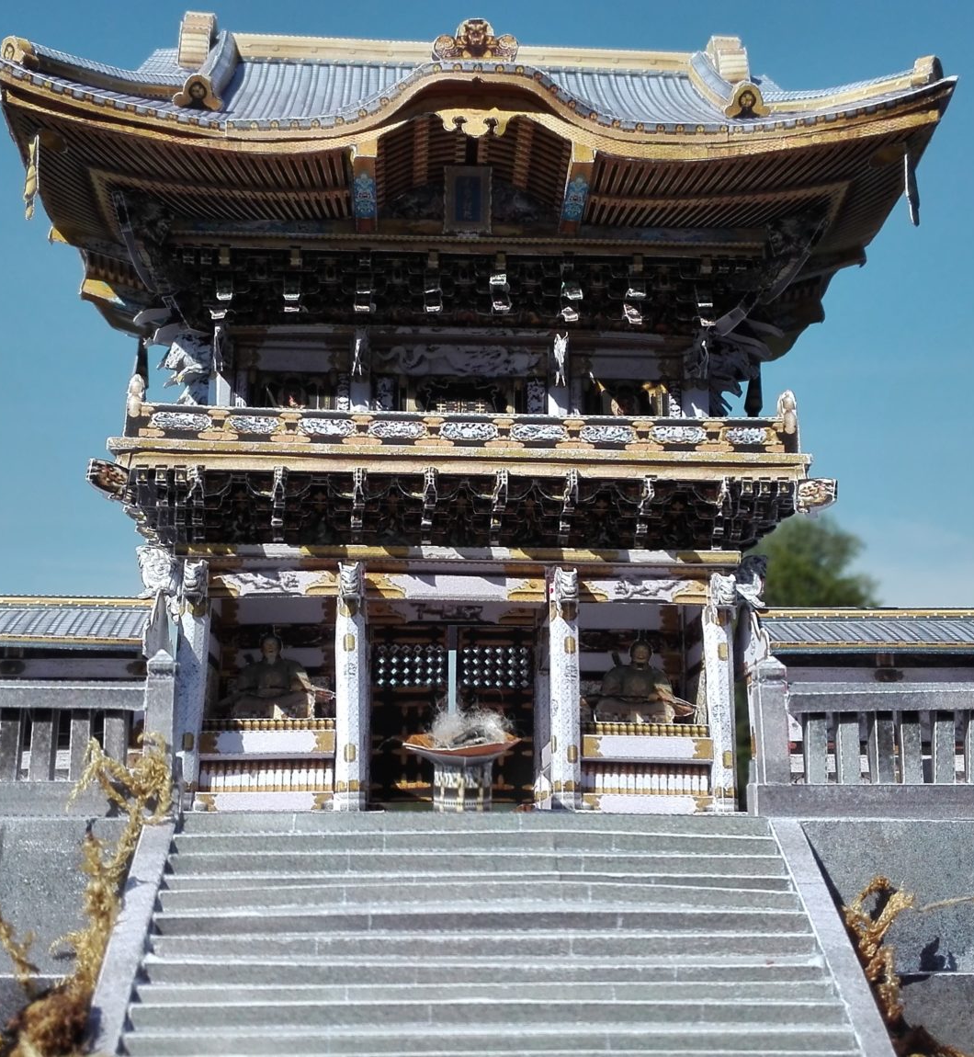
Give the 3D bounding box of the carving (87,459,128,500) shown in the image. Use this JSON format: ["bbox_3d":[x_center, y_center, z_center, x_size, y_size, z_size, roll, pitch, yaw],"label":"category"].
[{"bbox_3d":[-0.096,-0.012,0.339,0.003,0.009,0.011,-10,-15,38],"label":"carving"}]

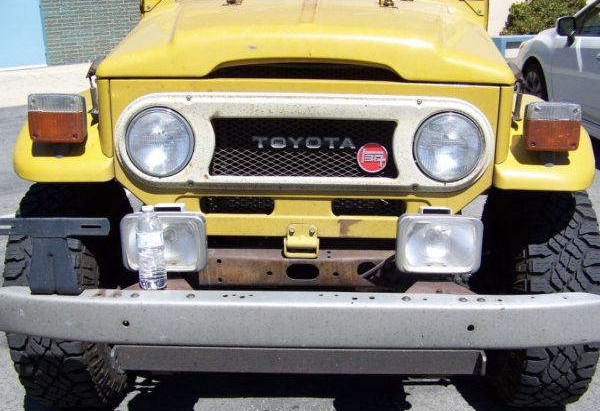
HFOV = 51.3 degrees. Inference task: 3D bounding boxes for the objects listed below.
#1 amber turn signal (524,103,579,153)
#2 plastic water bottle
[{"bbox_3d":[0.681,-0.218,1.703,0.142,0.127,0.065,1,17,1],"label":"amber turn signal"},{"bbox_3d":[-0.357,0.103,1.486,0.065,0.205,0.065,1,17,1],"label":"plastic water bottle"}]

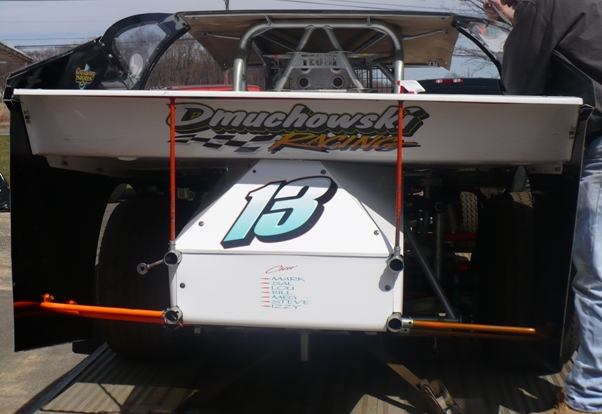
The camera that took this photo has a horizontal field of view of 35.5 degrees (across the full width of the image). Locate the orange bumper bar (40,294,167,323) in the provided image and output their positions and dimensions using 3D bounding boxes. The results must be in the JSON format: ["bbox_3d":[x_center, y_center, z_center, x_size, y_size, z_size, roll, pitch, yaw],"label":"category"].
[{"bbox_3d":[-0.661,0.344,3.123,0.415,0.080,0.085,1,7,5],"label":"orange bumper bar"}]

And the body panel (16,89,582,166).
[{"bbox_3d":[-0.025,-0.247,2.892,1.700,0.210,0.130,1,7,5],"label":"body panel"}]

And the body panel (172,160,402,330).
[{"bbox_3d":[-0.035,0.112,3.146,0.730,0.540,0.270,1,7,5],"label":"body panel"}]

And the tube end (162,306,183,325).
[{"bbox_3d":[-0.414,0.351,3.075,0.057,0.057,0.060,1,7,5],"label":"tube end"}]

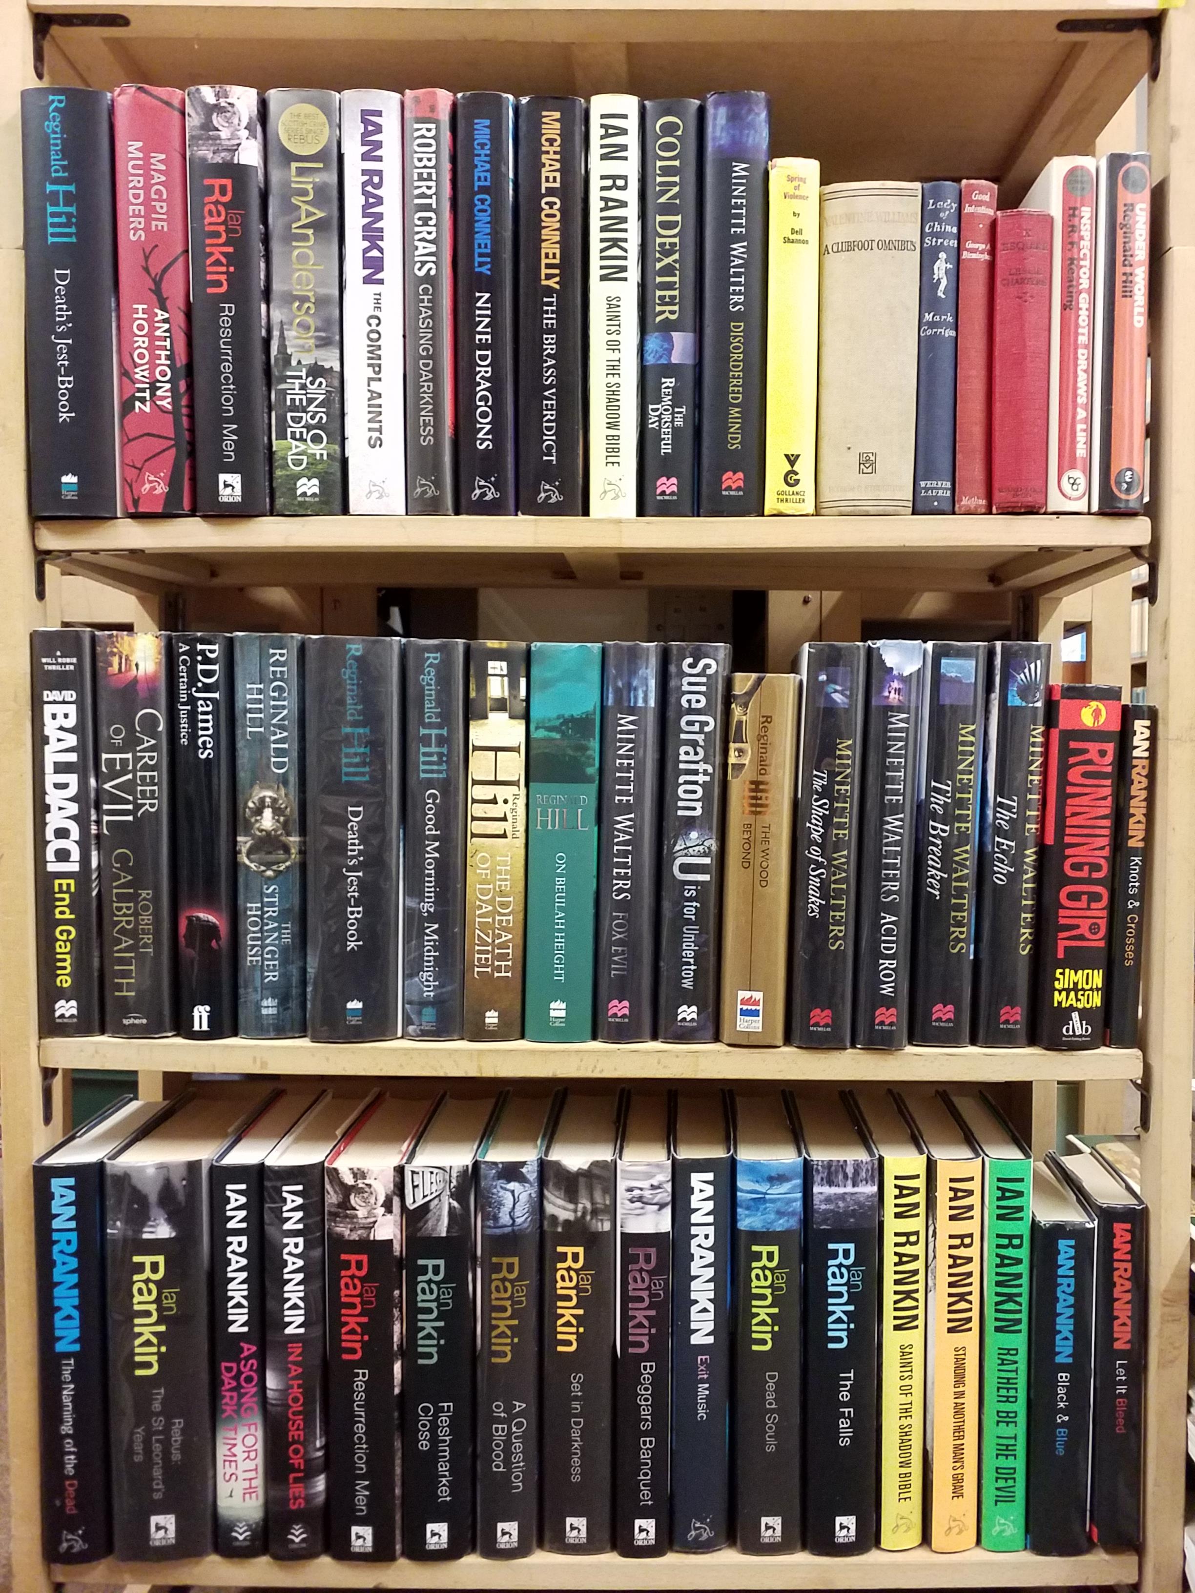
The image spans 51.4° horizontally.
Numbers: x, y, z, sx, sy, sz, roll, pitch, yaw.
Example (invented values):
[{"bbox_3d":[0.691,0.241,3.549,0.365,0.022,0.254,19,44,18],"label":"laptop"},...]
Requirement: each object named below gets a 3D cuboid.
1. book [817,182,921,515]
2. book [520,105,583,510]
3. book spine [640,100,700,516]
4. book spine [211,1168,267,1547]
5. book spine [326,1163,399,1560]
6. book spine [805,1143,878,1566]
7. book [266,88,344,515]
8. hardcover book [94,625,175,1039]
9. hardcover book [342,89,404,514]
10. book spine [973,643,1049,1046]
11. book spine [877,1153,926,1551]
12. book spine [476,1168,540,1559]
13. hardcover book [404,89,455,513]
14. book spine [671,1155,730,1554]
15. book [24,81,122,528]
[{"bbox_3d":[0.156,-0.256,0.771,0.056,0.187,0.130,1,2,2],"label":"book"},{"bbox_3d":[-0.025,-0.281,0.788,0.037,0.236,0.158,0,2,1],"label":"book"},{"bbox_3d":[0.044,-0.284,0.797,0.033,0.237,0.157,0,2,2],"label":"book spine"},{"bbox_3d":[-0.210,0.334,0.819,0.030,0.238,0.156,0,2,2],"label":"book spine"},{"bbox_3d":[-0.136,0.330,0.810,0.042,0.240,0.156,0,3,1],"label":"book spine"},{"bbox_3d":[0.148,0.327,0.810,0.041,0.240,0.156,0,3,3],"label":"book spine"},{"bbox_3d":[-0.166,-0.288,0.794,0.042,0.240,0.156,0,3,2],"label":"book"},{"bbox_3d":[-0.270,0.018,0.812,0.044,0.240,0.156,0,4,1],"label":"hardcover book"},{"bbox_3d":[-0.126,-0.288,0.794,0.035,0.240,0.156,0,3,2],"label":"hardcover book"},{"bbox_3d":[0.248,0.027,0.815,0.033,0.240,0.158,2,2,1],"label":"book spine"},{"bbox_3d":[0.190,0.331,0.821,0.027,0.240,0.158,0,2,6],"label":"book spine"},{"bbox_3d":[-0.050,0.328,0.810,0.037,0.242,0.156,0,3,1],"label":"book spine"},{"bbox_3d":[-0.094,-0.284,0.788,0.027,0.239,0.158,0,2,1],"label":"hardcover book"},{"bbox_3d":[0.067,0.330,0.819,0.035,0.240,0.156,0,2,3],"label":"book spine"},{"bbox_3d":[-0.297,-0.284,0.788,0.051,0.241,0.158,0,2,2],"label":"book"}]

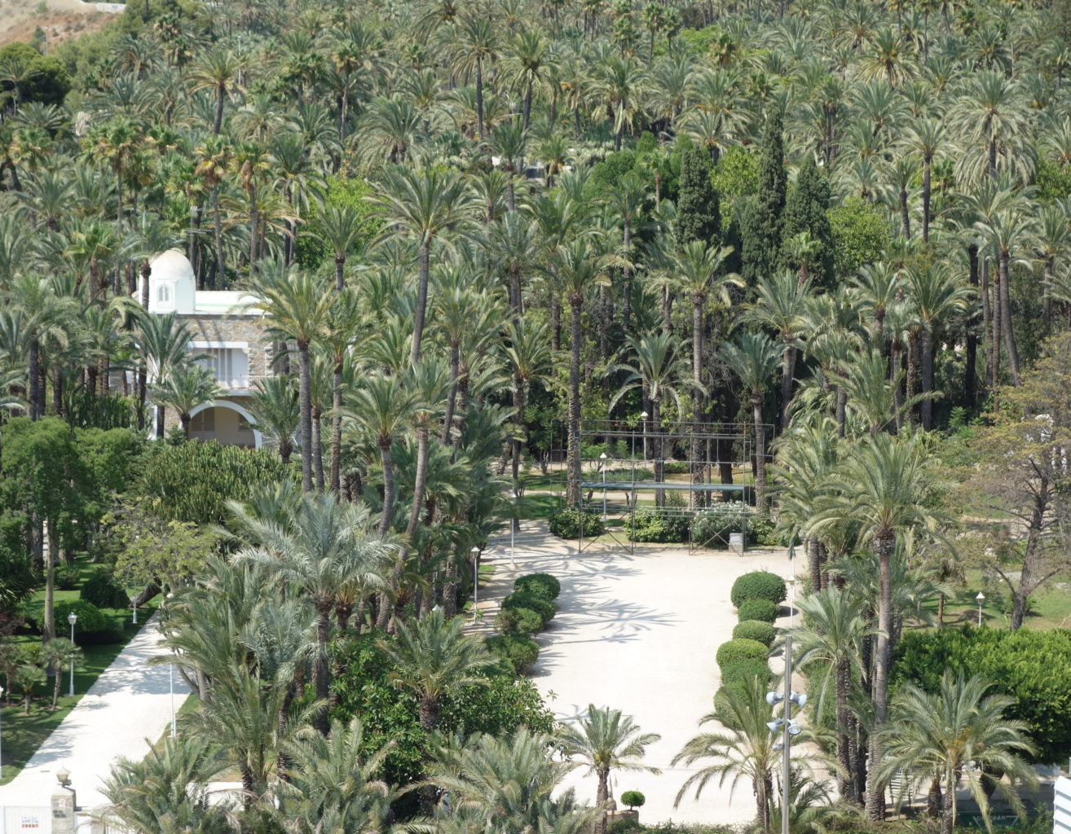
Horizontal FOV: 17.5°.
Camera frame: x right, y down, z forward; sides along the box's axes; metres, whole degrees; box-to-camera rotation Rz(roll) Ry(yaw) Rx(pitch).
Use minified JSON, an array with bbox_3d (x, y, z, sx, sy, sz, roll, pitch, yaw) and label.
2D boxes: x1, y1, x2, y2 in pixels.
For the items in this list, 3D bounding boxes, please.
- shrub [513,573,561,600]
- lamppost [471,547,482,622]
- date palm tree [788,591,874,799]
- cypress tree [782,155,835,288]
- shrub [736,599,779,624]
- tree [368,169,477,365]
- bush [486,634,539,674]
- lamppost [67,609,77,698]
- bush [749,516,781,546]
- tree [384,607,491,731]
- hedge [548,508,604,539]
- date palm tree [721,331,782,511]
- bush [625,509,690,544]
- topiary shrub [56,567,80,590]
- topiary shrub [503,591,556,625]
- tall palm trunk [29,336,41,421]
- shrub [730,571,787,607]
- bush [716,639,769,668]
[{"bbox_3d":[0.073,8.478,172.900,2.350,1.460,2.350,0,8,0],"label":"shrub"},{"bbox_3d":[-2.856,8.096,166.740,0.430,3.810,0.430,0,8,0],"label":"lamppost"},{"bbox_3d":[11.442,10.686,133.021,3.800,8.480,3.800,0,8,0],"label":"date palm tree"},{"bbox_3d":[17.547,-8.116,223.600,3.300,17.700,3.300,0,9,0],"label":"cypress tree"},{"bbox_3d":[10.302,9.040,160.637,2.033,1.238,2.033,0,9,0],"label":"shrub"},{"bbox_3d":[-6.630,-4.610,204.220,6.250,19.750,6.250,0,9,0],"label":"tree"},{"bbox_3d":[-1.016,10.684,156.889,2.450,1.620,2.400,0,8,0],"label":"bush"},{"bbox_3d":[-20.377,10.436,152.741,0.430,3.790,0.430,0,8,0],"label":"lamppost"},{"bbox_3d":[11.960,5.894,179.041,1.914,1.499,1.914,0,9,0],"label":"bush"},{"bbox_3d":[-4.111,10.635,143.617,4.800,5.610,4.800,0,8,0],"label":"tree"},{"bbox_3d":[2.162,5.522,180.885,2.849,1.637,2.849,0,9,0],"label":"hedge"},{"bbox_3d":[12.297,0.418,195.788,3.500,10.430,3.500,0,8,0],"label":"date palm tree"},{"bbox_3d":[6.448,6.048,186.381,3.350,1.500,2.200,0,9,0],"label":"bush"},{"bbox_3d":[-22.666,7.819,168.414,1.232,1.135,1.232,0,9,0],"label":"topiary shrub"},{"bbox_3d":[-0.339,8.882,160.642,2.530,1.549,2.530,0,9,0],"label":"topiary shrub"},{"bbox_3d":[-30.674,-1.677,213.538,0.600,6.800,0.580,0,9,0],"label":"tall palm trunk"},{"bbox_3d":[11.003,8.473,171.080,2.750,1.760,2.600,0,8,0],"label":"shrub"},{"bbox_3d":[9.355,10.774,156.881,2.400,1.500,2.300,0,9,0],"label":"bush"}]

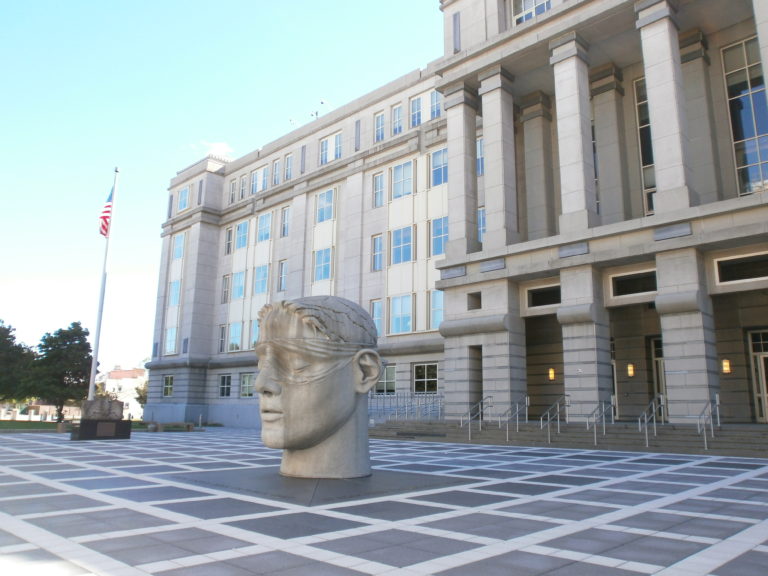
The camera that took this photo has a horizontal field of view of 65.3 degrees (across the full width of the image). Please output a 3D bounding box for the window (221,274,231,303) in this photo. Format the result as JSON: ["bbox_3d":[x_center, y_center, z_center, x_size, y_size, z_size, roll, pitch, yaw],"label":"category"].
[{"bbox_3d":[-13.057,0.098,49.418,1.020,2.250,0.200,-11,-16,43],"label":"window"}]

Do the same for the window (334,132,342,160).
[{"bbox_3d":[-3.169,-9.834,41.708,0.740,1.800,0.200,-11,-16,43],"label":"window"}]

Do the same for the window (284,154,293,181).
[{"bbox_3d":[-6.844,-8.687,43.298,0.720,1.970,0.180,-11,-17,42],"label":"window"}]

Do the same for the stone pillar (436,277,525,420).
[{"bbox_3d":[4.114,2.690,25.106,3.129,5.557,1.400,-11,-16,42],"label":"stone pillar"}]

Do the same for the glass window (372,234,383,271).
[{"bbox_3d":[-0.380,-2.173,37.230,0.920,2.200,0.200,-11,-16,43],"label":"glass window"}]

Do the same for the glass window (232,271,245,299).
[{"bbox_3d":[-11.686,-0.201,48.112,1.570,2.060,0.200,-11,-16,43],"label":"glass window"}]

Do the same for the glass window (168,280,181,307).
[{"bbox_3d":[-18.161,0.505,51.986,1.850,2.336,0.200,-11,-16,43],"label":"glass window"}]

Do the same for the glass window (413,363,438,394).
[{"bbox_3d":[2.296,5.028,32.965,1.680,1.640,0.200,-11,-16,43],"label":"glass window"}]

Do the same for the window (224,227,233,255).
[{"bbox_3d":[-12.276,-3.683,47.616,0.787,2.144,0.150,-11,-16,42],"label":"window"}]

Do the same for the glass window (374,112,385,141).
[{"bbox_3d":[-0.213,-9.924,37.175,0.720,1.950,0.180,-11,-17,42],"label":"glass window"}]

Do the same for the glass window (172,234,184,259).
[{"bbox_3d":[-18.071,-3.607,52.819,1.620,2.060,0.200,-11,-16,43],"label":"glass window"}]

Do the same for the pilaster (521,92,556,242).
[{"bbox_3d":[7.556,-5.513,28.883,1.100,7.873,1.050,-11,-16,43],"label":"pilaster"}]

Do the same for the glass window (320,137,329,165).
[{"bbox_3d":[-4.030,-9.248,40.870,0.709,1.774,0.150,-11,-16,42],"label":"glass window"}]

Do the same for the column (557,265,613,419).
[{"bbox_3d":[7.450,2.082,22.119,1.250,5.602,1.250,-11,-16,43],"label":"column"}]

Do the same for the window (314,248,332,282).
[{"bbox_3d":[-3.909,-1.488,38.788,1.480,2.100,0.180,-11,-17,42],"label":"window"}]

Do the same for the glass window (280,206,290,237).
[{"bbox_3d":[-6.939,-4.631,42.448,0.700,2.120,0.180,-11,-17,42],"label":"glass window"}]

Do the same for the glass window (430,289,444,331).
[{"bbox_3d":[3.103,1.146,31.622,1.520,2.098,0.150,-11,-16,42],"label":"glass window"}]

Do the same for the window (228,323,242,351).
[{"bbox_3d":[-11.737,3.865,47.526,1.849,2.252,0.200,-11,-16,43],"label":"window"}]

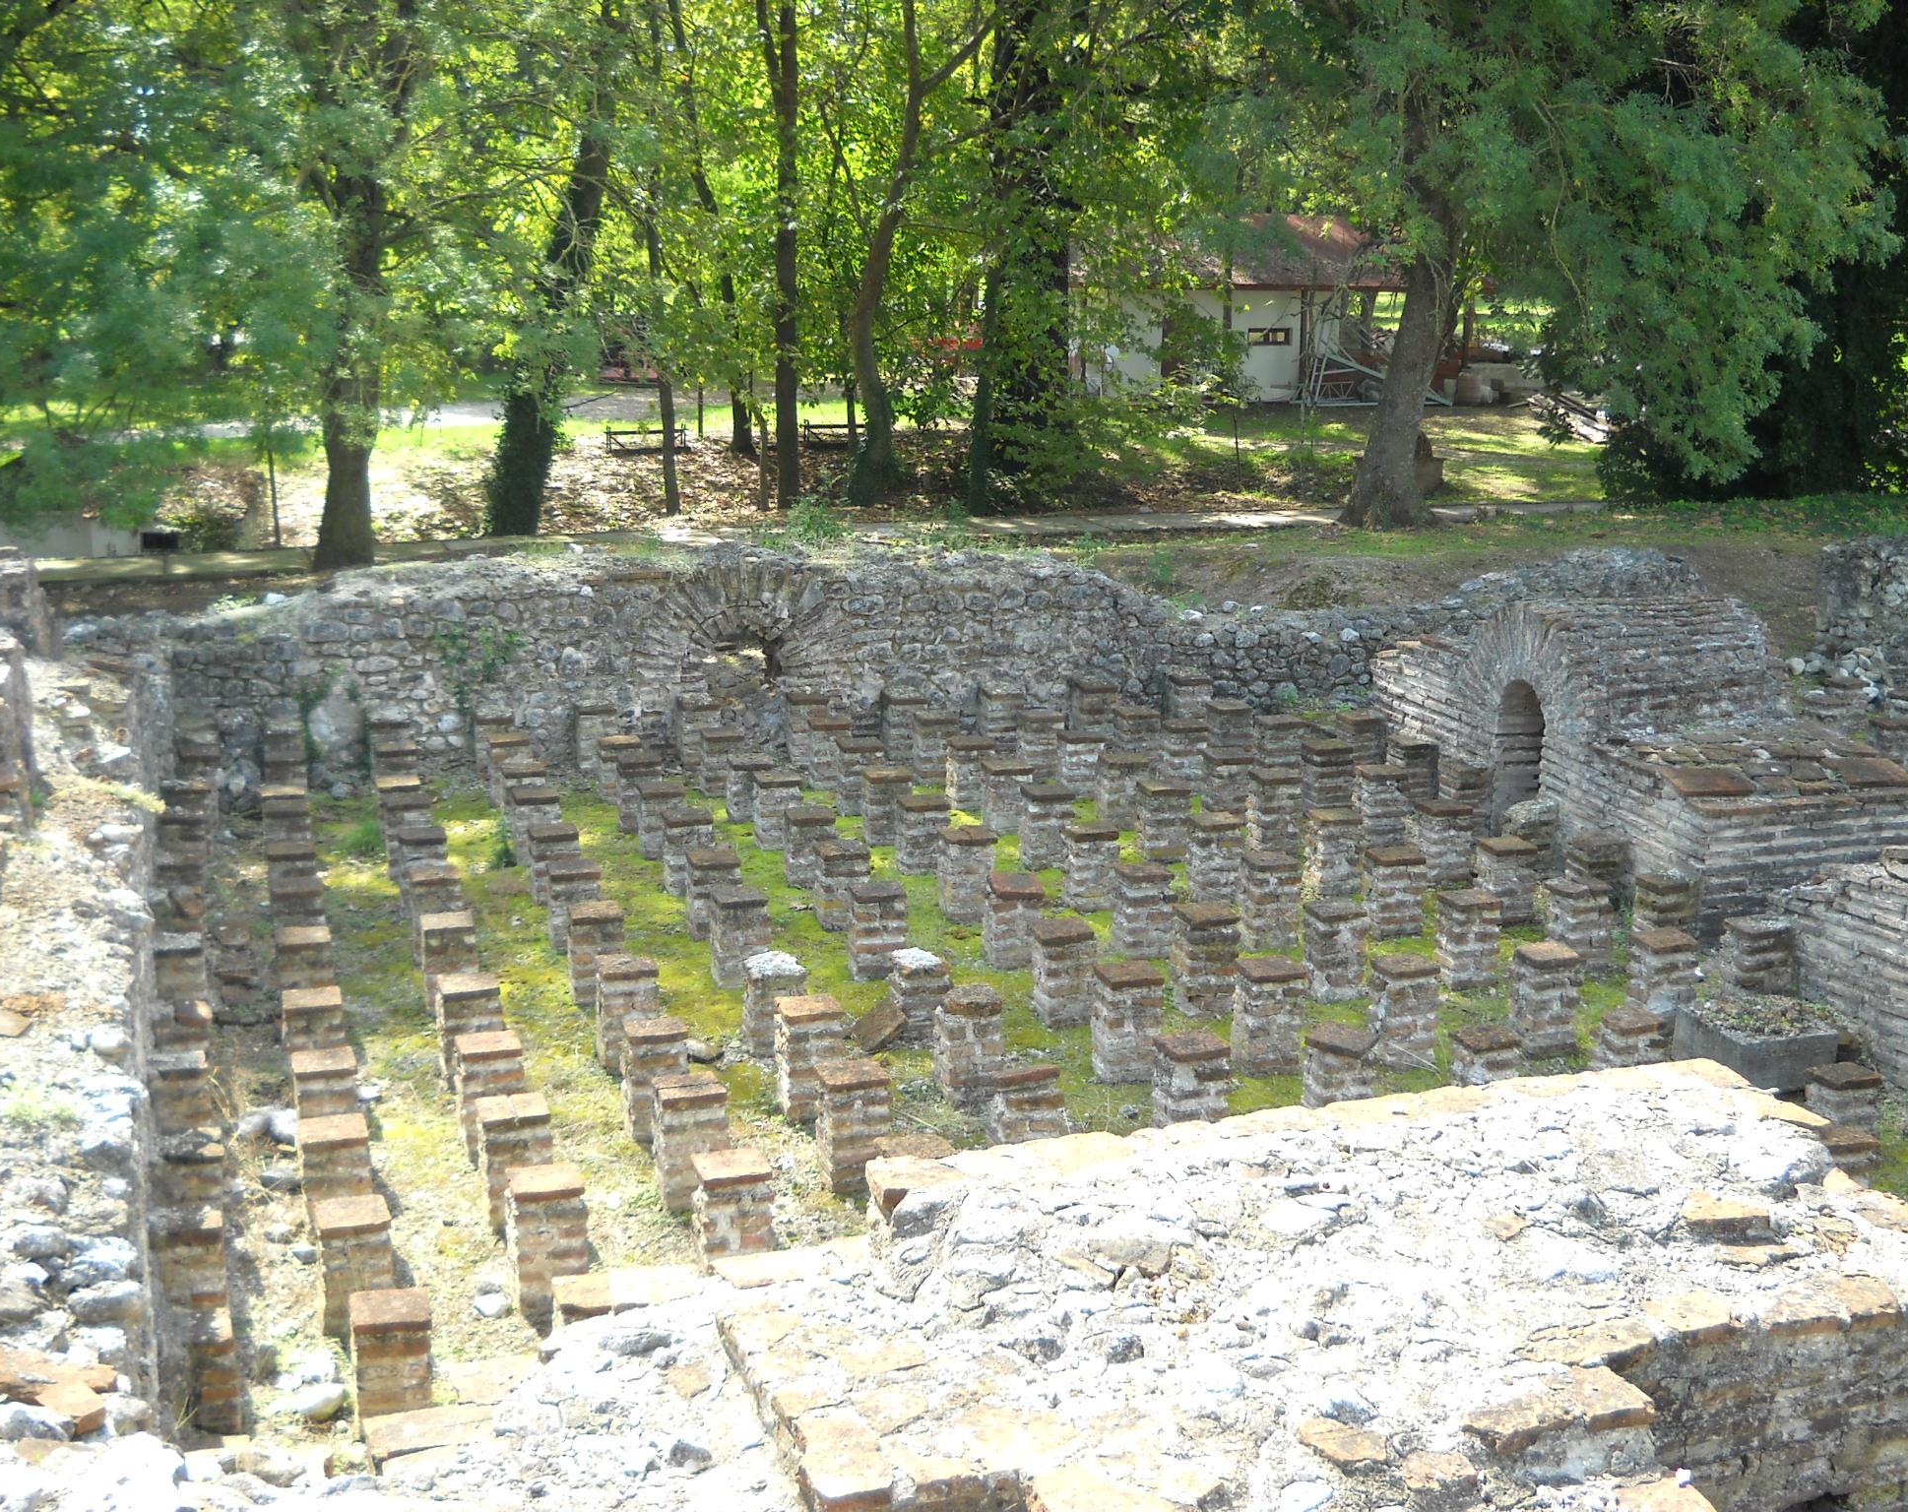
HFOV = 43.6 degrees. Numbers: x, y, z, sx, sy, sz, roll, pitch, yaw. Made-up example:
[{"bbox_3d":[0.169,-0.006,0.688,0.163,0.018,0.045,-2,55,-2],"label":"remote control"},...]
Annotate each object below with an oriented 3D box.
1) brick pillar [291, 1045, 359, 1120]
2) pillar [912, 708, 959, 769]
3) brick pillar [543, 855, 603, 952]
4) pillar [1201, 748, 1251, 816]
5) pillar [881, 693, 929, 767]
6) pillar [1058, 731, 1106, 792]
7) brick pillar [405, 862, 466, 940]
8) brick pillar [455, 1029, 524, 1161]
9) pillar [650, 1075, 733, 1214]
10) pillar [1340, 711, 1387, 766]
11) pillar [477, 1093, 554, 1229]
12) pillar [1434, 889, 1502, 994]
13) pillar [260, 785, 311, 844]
[{"bbox_3d":[-3.153,1.763,12.008,0.306,0.513,0.306,-4,15,-17],"label":"brick pillar"},{"bbox_3d":[-0.156,-0.075,20.381,0.329,0.522,0.315,-4,15,-17],"label":"pillar"},{"bbox_3d":[-2.427,0.941,15.213,0.311,0.517,0.311,-4,15,-17],"label":"brick pillar"},{"bbox_3d":[2.019,0.230,17.737,0.297,0.473,0.288,-4,14,-17],"label":"pillar"},{"bbox_3d":[-0.404,-0.219,19.804,0.316,0.520,0.316,-4,15,-17],"label":"pillar"},{"bbox_3d":[1.136,0.068,21.510,0.331,0.504,0.331,-3,16,-17],"label":"pillar"},{"bbox_3d":[-3.254,0.974,15.014,0.322,0.513,0.322,-4,15,-17],"label":"brick pillar"},{"bbox_3d":[-2.703,1.970,13.934,0.336,0.634,0.336,-5,16,-17],"label":"brick pillar"},{"bbox_3d":[-1.229,1.796,11.132,0.302,0.551,0.285,-3,16,-17],"label":"pillar"},{"bbox_3d":[3.780,-0.109,22.340,0.331,0.512,0.331,-3,16,-17],"label":"pillar"},{"bbox_3d":[-1.996,1.836,10.861,0.300,0.518,0.283,-3,16,-17],"label":"pillar"},{"bbox_3d":[3.239,1.175,15.080,0.312,0.575,0.312,-4,15,-17],"label":"pillar"},{"bbox_3d":[-4.380,0.545,15.699,0.307,0.528,0.290,-3,15,-17],"label":"pillar"}]

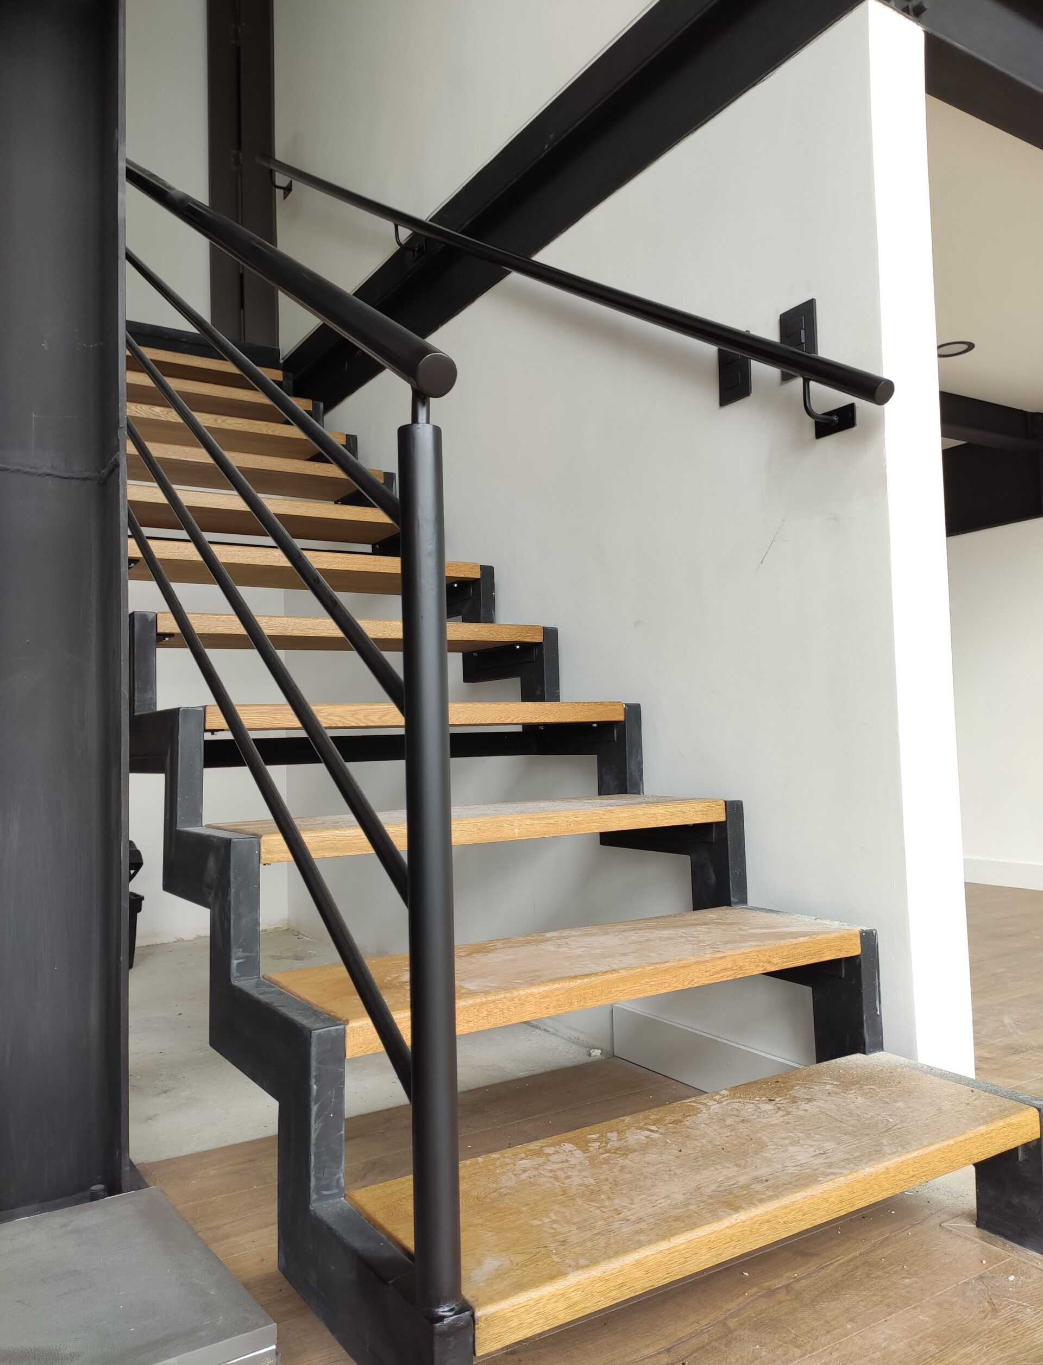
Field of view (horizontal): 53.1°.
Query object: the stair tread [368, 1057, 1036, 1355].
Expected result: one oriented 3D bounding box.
[{"bbox_3d":[0.242,0.578,1.255,0.841,0.038,0.284,0,-4,-32],"label":"stair tread"}]

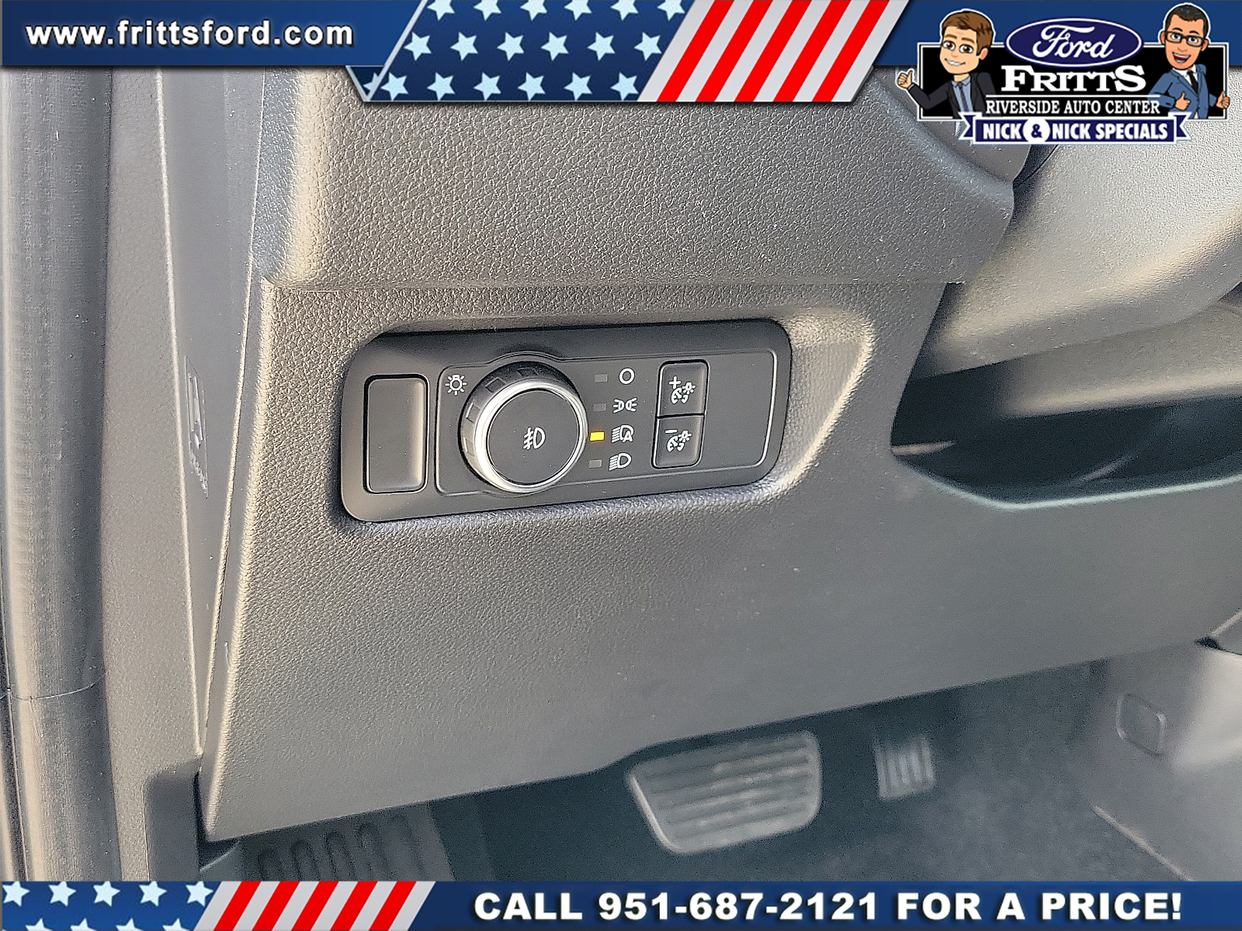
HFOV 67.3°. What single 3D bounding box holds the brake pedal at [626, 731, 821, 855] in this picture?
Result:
[{"bbox_3d":[0.064,0.207,0.593,0.126,0.058,0.025,-3,-11,-20],"label":"brake pedal"}]

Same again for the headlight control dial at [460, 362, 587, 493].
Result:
[{"bbox_3d":[-0.031,-0.012,0.302,0.040,0.040,0.019,-3,17,-20],"label":"headlight control dial"}]

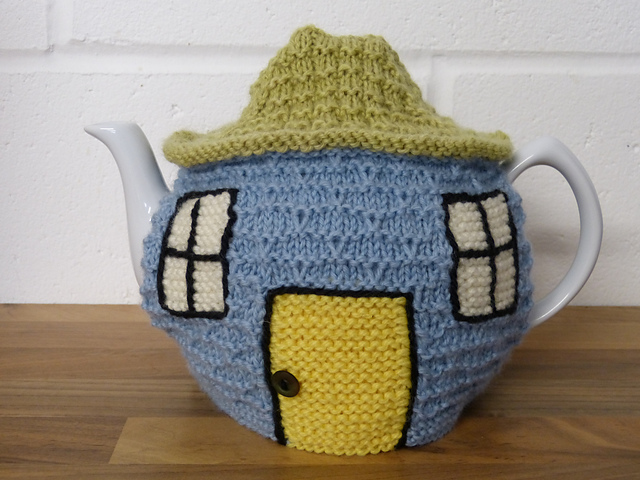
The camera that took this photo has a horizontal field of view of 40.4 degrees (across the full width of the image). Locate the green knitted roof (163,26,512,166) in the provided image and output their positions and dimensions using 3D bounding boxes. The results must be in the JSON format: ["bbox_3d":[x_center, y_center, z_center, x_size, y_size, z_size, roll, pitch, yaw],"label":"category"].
[{"bbox_3d":[0.009,-0.062,0.376,0.156,0.060,0.150,0,14,0],"label":"green knitted roof"}]

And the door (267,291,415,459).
[{"bbox_3d":[0.008,0.053,0.334,0.055,0.080,0.033,0,14,0],"label":"door"}]

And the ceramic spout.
[{"bbox_3d":[-0.083,-0.013,0.390,0.043,0.080,0.028,0,14,0],"label":"ceramic spout"}]

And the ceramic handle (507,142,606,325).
[{"bbox_3d":[0.103,-0.002,0.393,0.050,0.090,0.019,0,14,0],"label":"ceramic handle"}]

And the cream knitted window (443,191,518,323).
[{"bbox_3d":[0.065,0.005,0.338,0.043,0.052,0.015,-14,19,-43],"label":"cream knitted window"}]

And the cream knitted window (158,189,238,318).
[{"bbox_3d":[-0.049,0.004,0.341,0.015,0.052,0.044,-13,19,-42],"label":"cream knitted window"}]

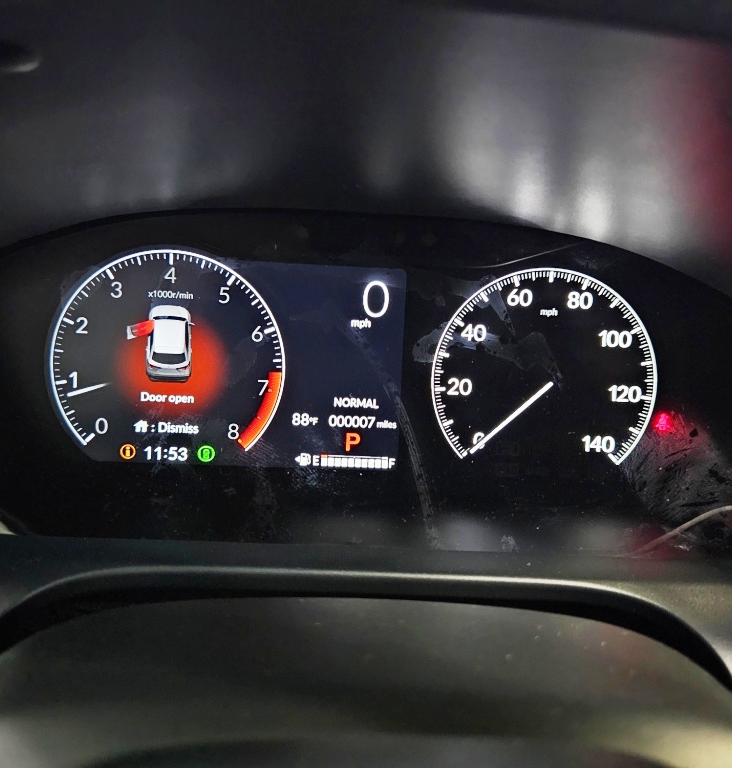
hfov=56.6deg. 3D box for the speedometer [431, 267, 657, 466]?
[{"bbox_3d":[0.077,-0.008,0.294,0.099,0.086,0.014,2,4,-2],"label":"speedometer"}]

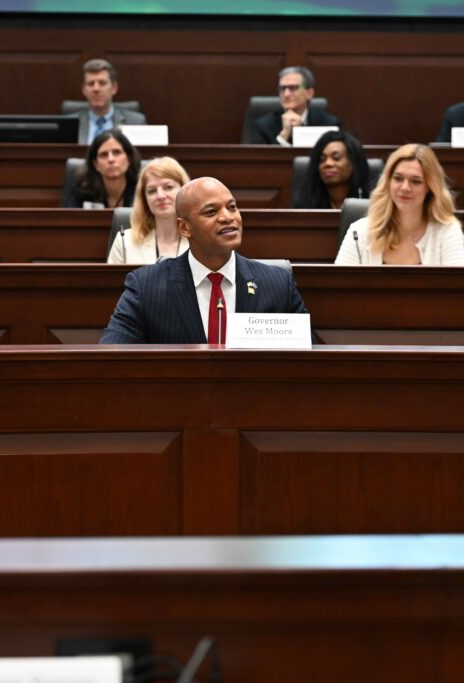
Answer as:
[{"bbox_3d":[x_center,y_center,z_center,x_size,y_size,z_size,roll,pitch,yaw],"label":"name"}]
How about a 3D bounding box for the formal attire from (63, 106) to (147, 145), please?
[{"bbox_3d":[-0.660,-0.882,10.224,0.490,0.640,0.380,0,4,3],"label":"formal attire"}]

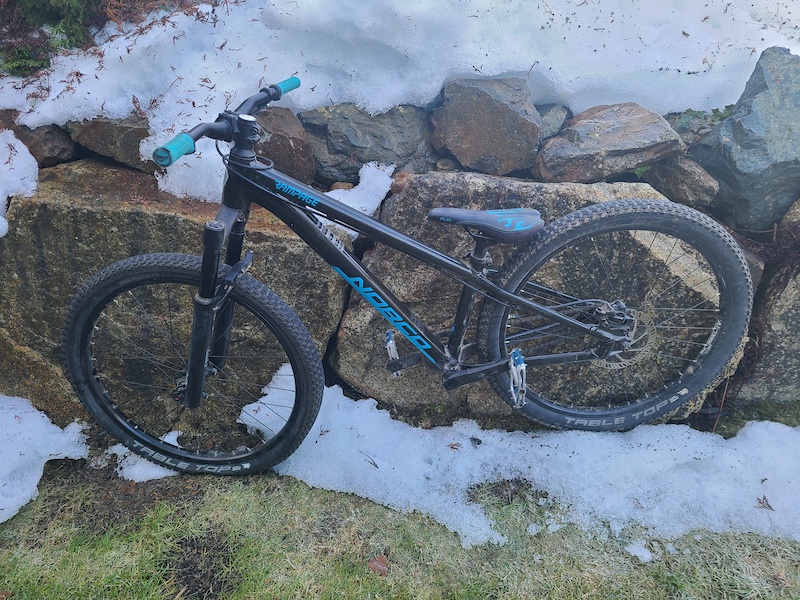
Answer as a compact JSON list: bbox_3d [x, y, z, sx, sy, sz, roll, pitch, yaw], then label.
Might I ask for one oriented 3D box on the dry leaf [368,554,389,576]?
[{"bbox_3d":[-0.050,0.620,1.403,0.050,0.015,0.055,-4,36,0],"label":"dry leaf"}]

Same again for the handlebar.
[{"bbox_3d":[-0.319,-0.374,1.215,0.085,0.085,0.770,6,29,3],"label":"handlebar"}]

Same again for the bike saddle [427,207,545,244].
[{"bbox_3d":[0.189,-0.173,1.342,0.257,0.070,0.140,0,29,-2],"label":"bike saddle"}]

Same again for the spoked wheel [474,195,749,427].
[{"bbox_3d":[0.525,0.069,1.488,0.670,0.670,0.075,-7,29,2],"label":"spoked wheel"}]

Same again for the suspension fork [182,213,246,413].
[{"bbox_3d":[-0.434,0.017,1.429,0.100,0.525,0.180,15,28,-3],"label":"suspension fork"}]

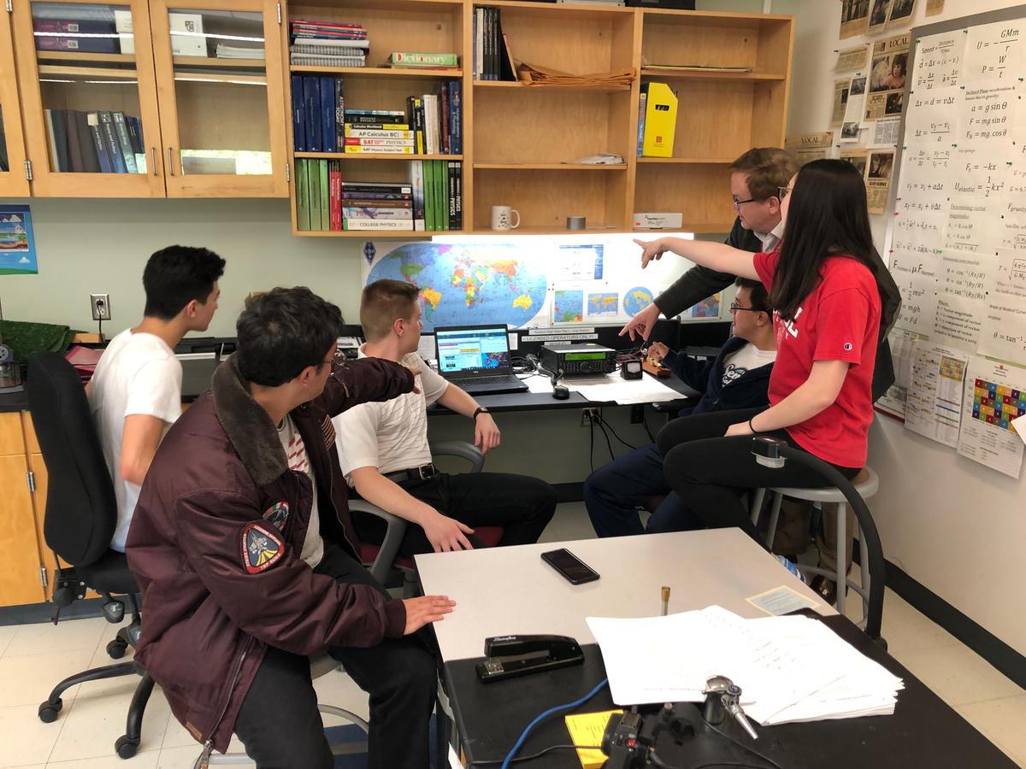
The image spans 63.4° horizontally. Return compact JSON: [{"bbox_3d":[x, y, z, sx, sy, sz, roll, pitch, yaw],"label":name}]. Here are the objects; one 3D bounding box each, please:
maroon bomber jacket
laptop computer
[{"bbox_3d":[-0.463,0.307,1.812,0.550,0.700,0.800,4,15,13],"label":"maroon bomber jacket"},{"bbox_3d":[-0.139,-0.109,3.605,0.340,0.226,0.339,-4,16,-16],"label":"laptop computer"}]

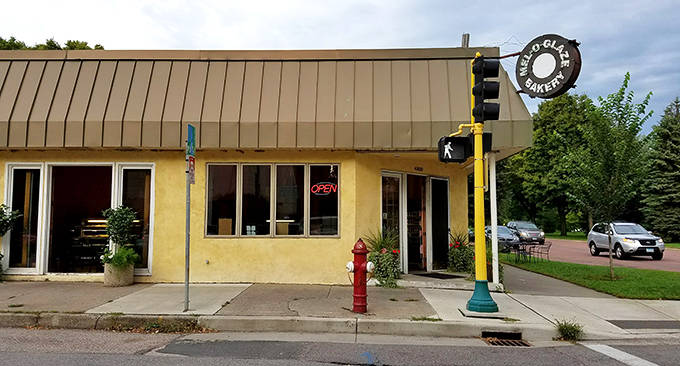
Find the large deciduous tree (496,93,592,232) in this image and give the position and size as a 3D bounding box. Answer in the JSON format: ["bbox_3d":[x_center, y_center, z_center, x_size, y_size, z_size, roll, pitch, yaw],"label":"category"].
[{"bbox_3d":[24.501,-1.804,60.672,10.500,16.000,10.000,0,-5,1],"label":"large deciduous tree"}]

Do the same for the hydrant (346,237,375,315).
[{"bbox_3d":[0.326,1.458,8.149,0.450,1.170,0.320,0,-5,1],"label":"hydrant"}]

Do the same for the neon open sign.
[{"bbox_3d":[-0.357,0.136,11.800,0.635,0.306,0.060,0,-4,1],"label":"neon open sign"}]

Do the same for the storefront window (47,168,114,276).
[{"bbox_3d":[-5.984,0.820,11.777,1.499,2.461,0.100,0,-4,1],"label":"storefront window"}]

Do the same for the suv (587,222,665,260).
[{"bbox_3d":[13.987,2.826,25.189,1.890,1.750,4.670,0,-5,3],"label":"suv"}]

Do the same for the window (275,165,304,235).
[{"bbox_3d":[-1.121,0.377,11.397,0.701,1.621,0.100,0,-5,1],"label":"window"}]

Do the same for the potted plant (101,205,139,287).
[{"bbox_3d":[-4.836,1.360,11.228,0.835,1.752,0.780,0,-4,0],"label":"potted plant"}]

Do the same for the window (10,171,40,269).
[{"bbox_3d":[-7.302,0.812,11.801,0.716,2.328,0.100,0,-4,1],"label":"window"}]

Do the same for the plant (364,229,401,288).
[{"bbox_3d":[0.962,1.682,11.556,0.860,1.300,0.800,0,-4,0],"label":"plant"}]

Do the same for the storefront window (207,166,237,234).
[{"bbox_3d":[-2.725,0.387,11.743,0.713,1.633,0.100,0,-4,1],"label":"storefront window"}]

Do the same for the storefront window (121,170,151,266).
[{"bbox_3d":[-4.545,0.776,11.406,0.690,2.312,0.100,0,-5,1],"label":"storefront window"}]

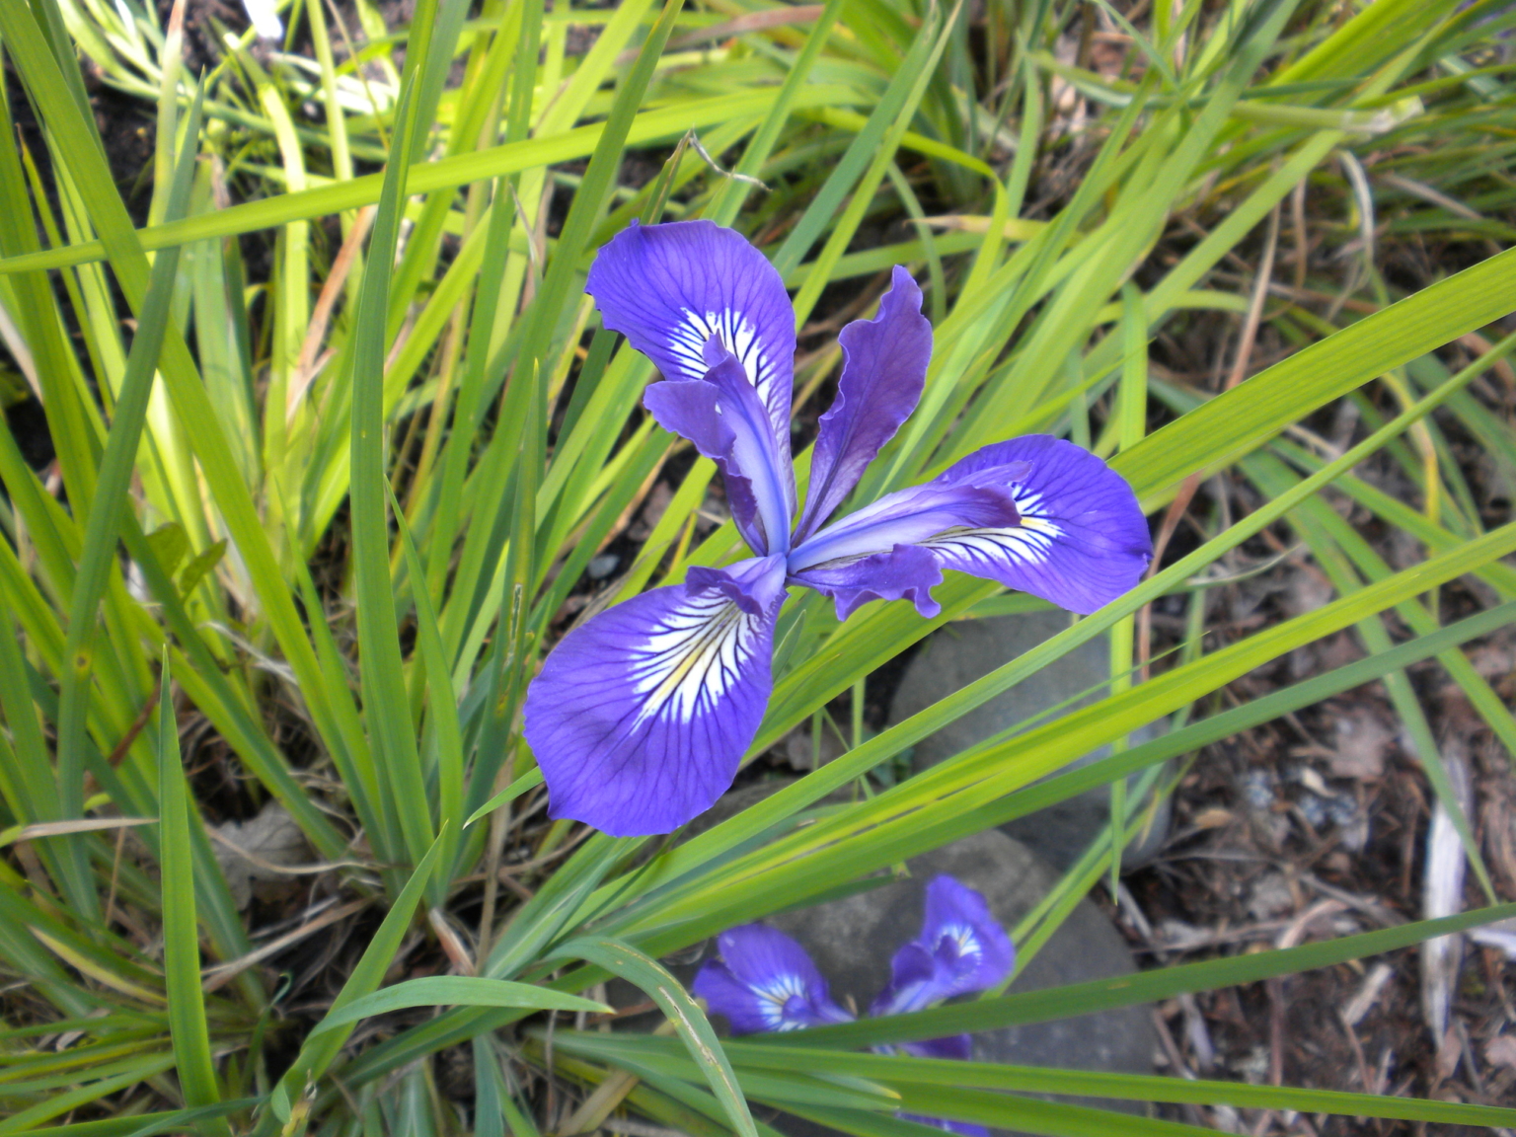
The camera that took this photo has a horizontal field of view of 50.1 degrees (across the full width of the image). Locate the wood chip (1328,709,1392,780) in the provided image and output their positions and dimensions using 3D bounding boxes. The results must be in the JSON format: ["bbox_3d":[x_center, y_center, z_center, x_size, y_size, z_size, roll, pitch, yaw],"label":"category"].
[{"bbox_3d":[0.255,0.074,0.687,0.026,0.015,0.033,4,56,0],"label":"wood chip"}]

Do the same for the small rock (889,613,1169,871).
[{"bbox_3d":[0.109,0.068,0.663,0.116,0.070,0.118,4,56,0],"label":"small rock"}]

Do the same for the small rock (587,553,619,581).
[{"bbox_3d":[-0.069,-0.001,0.724,0.015,0.009,0.014,4,56,0],"label":"small rock"}]

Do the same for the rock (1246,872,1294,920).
[{"bbox_3d":[0.205,0.131,0.648,0.019,0.012,0.020,4,56,0],"label":"rock"}]

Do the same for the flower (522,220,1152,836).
[{"bbox_3d":[0.012,-0.007,0.250,0.097,0.045,0.105,4,56,0],"label":"flower"}]

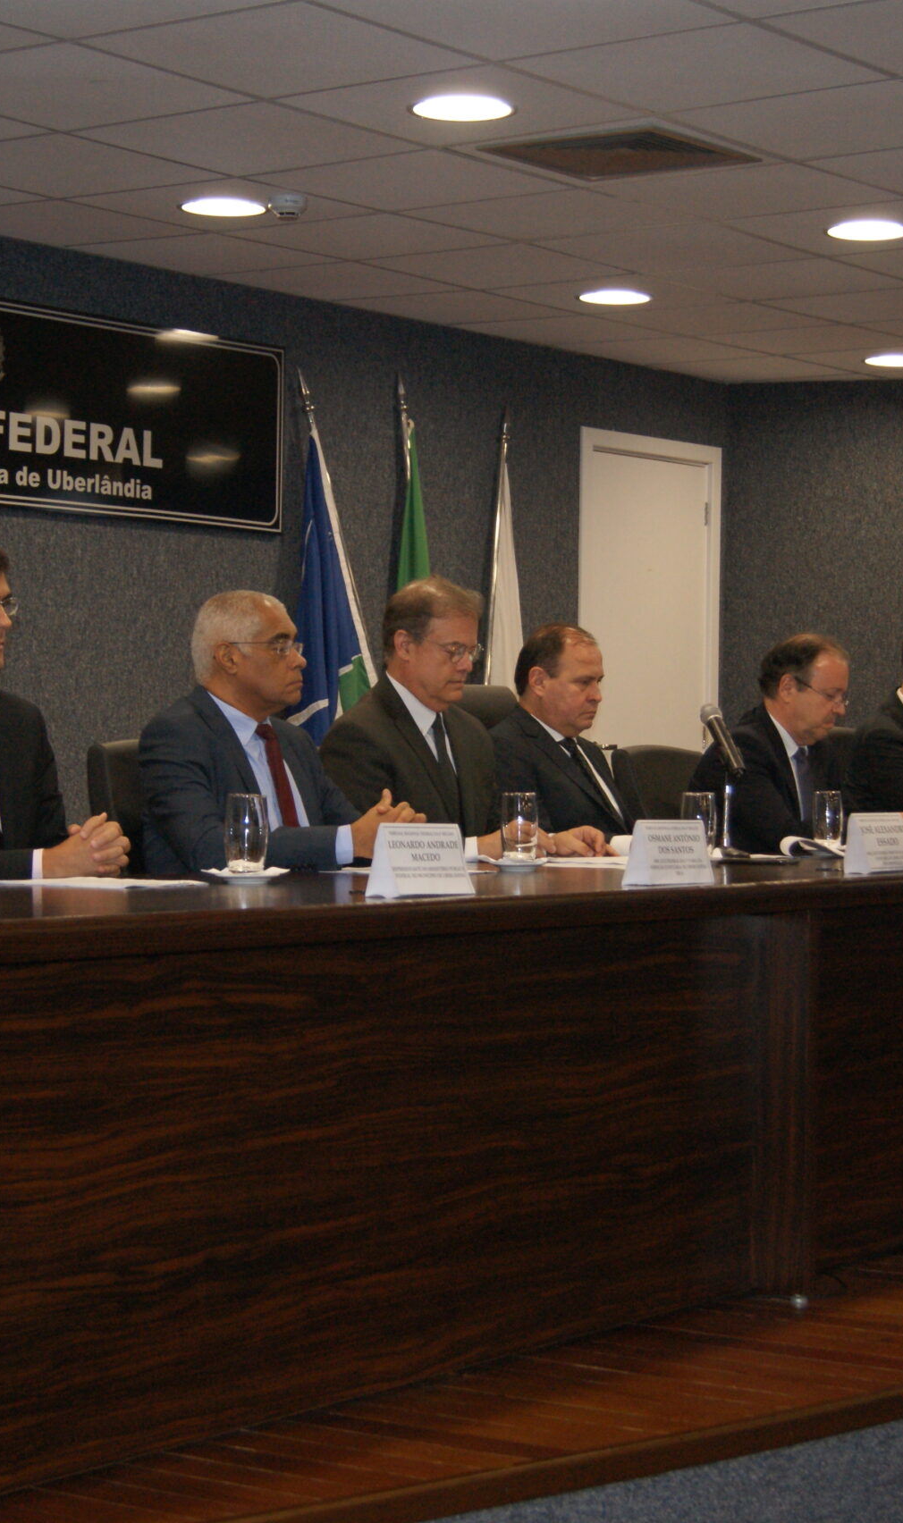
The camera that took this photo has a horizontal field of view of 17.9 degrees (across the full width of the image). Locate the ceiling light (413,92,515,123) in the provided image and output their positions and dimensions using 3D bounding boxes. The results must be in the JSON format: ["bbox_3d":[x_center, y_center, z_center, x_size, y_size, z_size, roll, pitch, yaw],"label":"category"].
[{"bbox_3d":[0.025,-1.434,6.279,0.219,0.040,0.219,1,1,0],"label":"ceiling light"}]

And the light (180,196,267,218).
[{"bbox_3d":[-0.596,-1.460,7.494,0.230,0.050,0.230,1,1,0],"label":"light"}]

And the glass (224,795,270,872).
[{"bbox_3d":[-0.331,0.118,4.630,0.069,0.125,0.069,1,0,0],"label":"glass"}]

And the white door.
[{"bbox_3d":[0.731,-0.150,10.801,0.080,2.138,0.965,2,1,37],"label":"white door"}]

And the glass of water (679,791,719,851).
[{"bbox_3d":[0.493,0.124,5.680,0.069,0.125,0.069,1,0,0],"label":"glass of water"}]

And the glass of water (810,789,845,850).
[{"bbox_3d":[0.813,0.129,6.150,0.069,0.125,0.069,1,0,0],"label":"glass of water"}]

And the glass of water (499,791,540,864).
[{"bbox_3d":[0.126,0.121,5.280,0.069,0.125,0.069,1,0,0],"label":"glass of water"}]

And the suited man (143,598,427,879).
[{"bbox_3d":[-0.345,0.318,5.664,0.780,1.310,0.580,2,1,37],"label":"suited man"}]

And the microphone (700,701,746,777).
[{"bbox_3d":[0.579,-0.046,6.100,0.050,0.168,0.050,-42,-24,29],"label":"microphone"}]

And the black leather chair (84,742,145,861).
[{"bbox_3d":[-0.366,0.462,5.590,0.650,1.020,0.600,1,1,38],"label":"black leather chair"}]

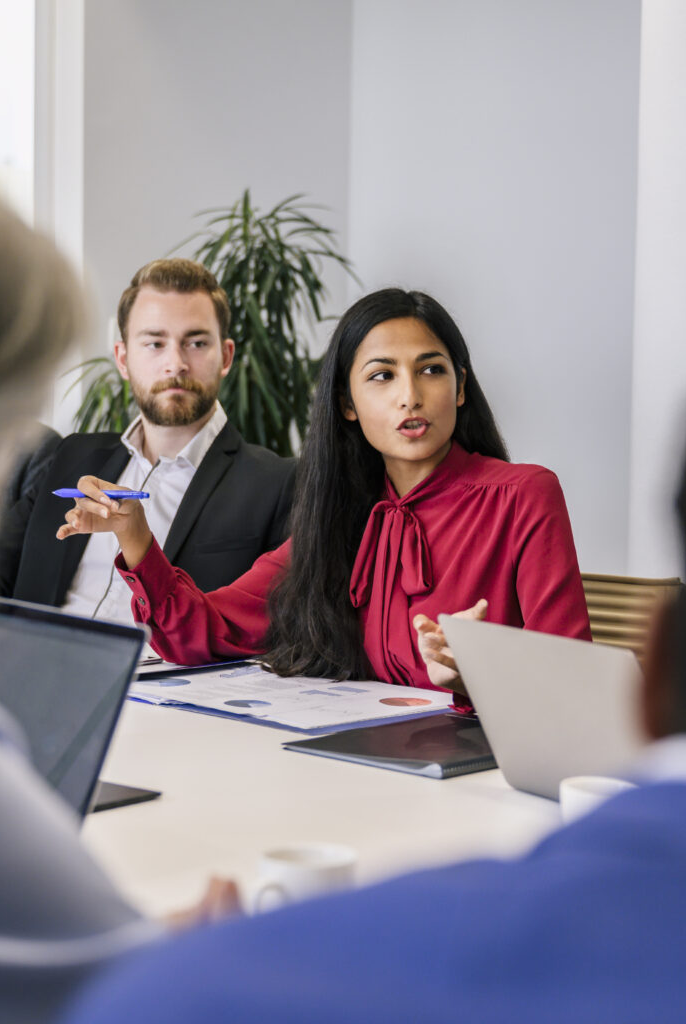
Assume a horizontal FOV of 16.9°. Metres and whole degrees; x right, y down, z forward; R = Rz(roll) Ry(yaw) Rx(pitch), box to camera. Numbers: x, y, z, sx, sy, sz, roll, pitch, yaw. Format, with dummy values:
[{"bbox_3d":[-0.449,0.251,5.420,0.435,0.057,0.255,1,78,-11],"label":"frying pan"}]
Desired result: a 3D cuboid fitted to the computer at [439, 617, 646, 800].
[{"bbox_3d":[0.303,0.205,2.288,0.306,0.204,0.304,-3,6,-35],"label":"computer"}]

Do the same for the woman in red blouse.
[{"bbox_3d":[-0.005,0.328,3.139,0.630,1.285,0.700,4,6,28],"label":"woman in red blouse"}]

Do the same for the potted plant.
[{"bbox_3d":[-0.256,0.136,4.312,0.550,1.459,0.550,1,5,0],"label":"potted plant"}]

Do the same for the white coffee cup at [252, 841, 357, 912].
[{"bbox_3d":[-0.033,0.307,1.797,0.073,0.075,0.100,4,6,30],"label":"white coffee cup"}]

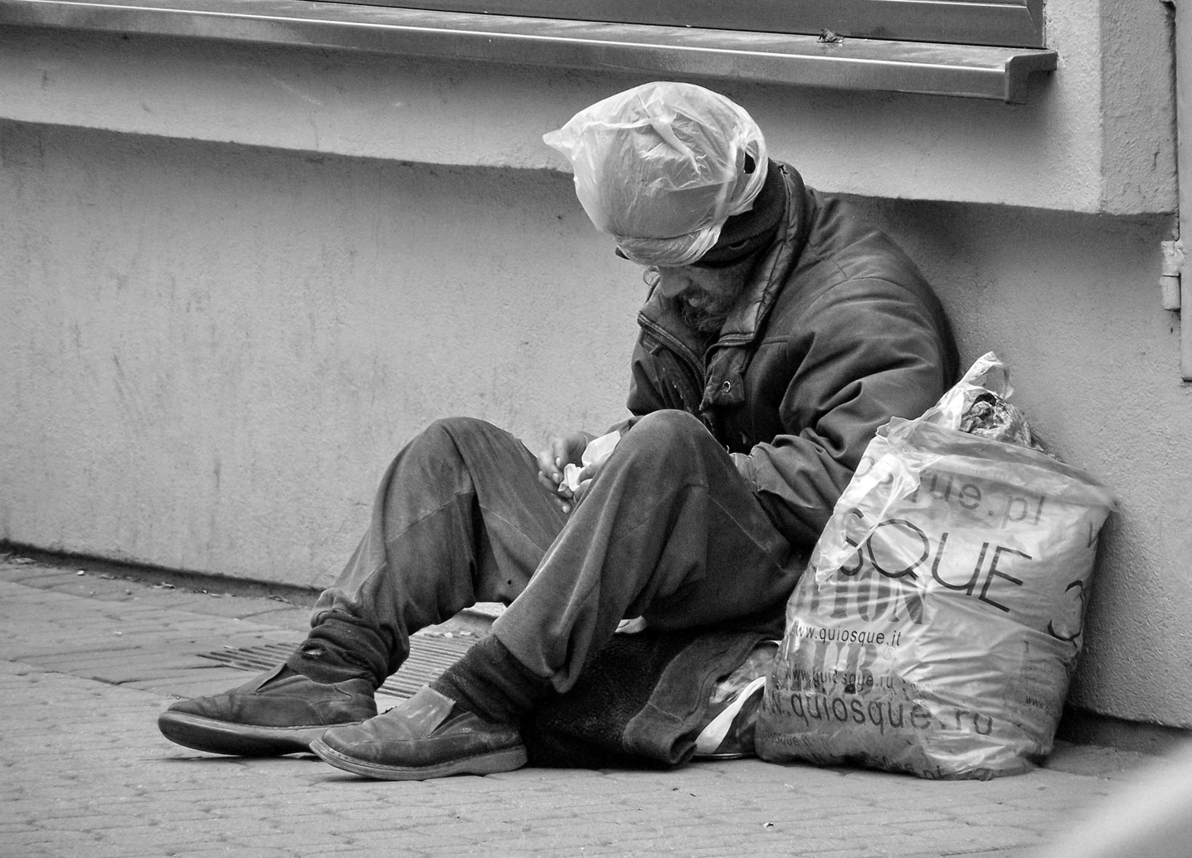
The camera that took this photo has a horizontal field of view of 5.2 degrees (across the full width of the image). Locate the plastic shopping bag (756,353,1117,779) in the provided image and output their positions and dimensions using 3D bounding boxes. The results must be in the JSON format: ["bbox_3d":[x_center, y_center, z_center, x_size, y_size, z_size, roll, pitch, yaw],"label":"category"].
[{"bbox_3d":[0.438,0.178,16.520,0.370,0.510,0.300,10,0,11],"label":"plastic shopping bag"}]

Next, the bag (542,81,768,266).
[{"bbox_3d":[0.079,-0.331,16.950,0.235,0.230,0.225,-34,19,-24],"label":"bag"}]

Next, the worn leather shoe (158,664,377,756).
[{"bbox_3d":[-0.424,0.361,16.900,0.280,0.115,0.105,-3,-6,-20],"label":"worn leather shoe"}]

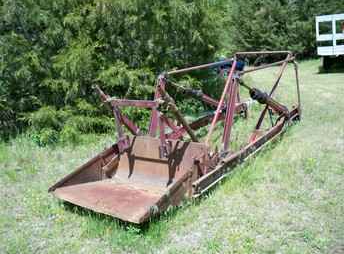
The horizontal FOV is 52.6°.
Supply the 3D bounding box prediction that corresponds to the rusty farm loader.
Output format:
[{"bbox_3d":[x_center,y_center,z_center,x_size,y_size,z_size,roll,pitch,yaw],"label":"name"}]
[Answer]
[{"bbox_3d":[0.586,-0.335,5.169,1.270,1.380,4.900,8,16,32],"label":"rusty farm loader"}]

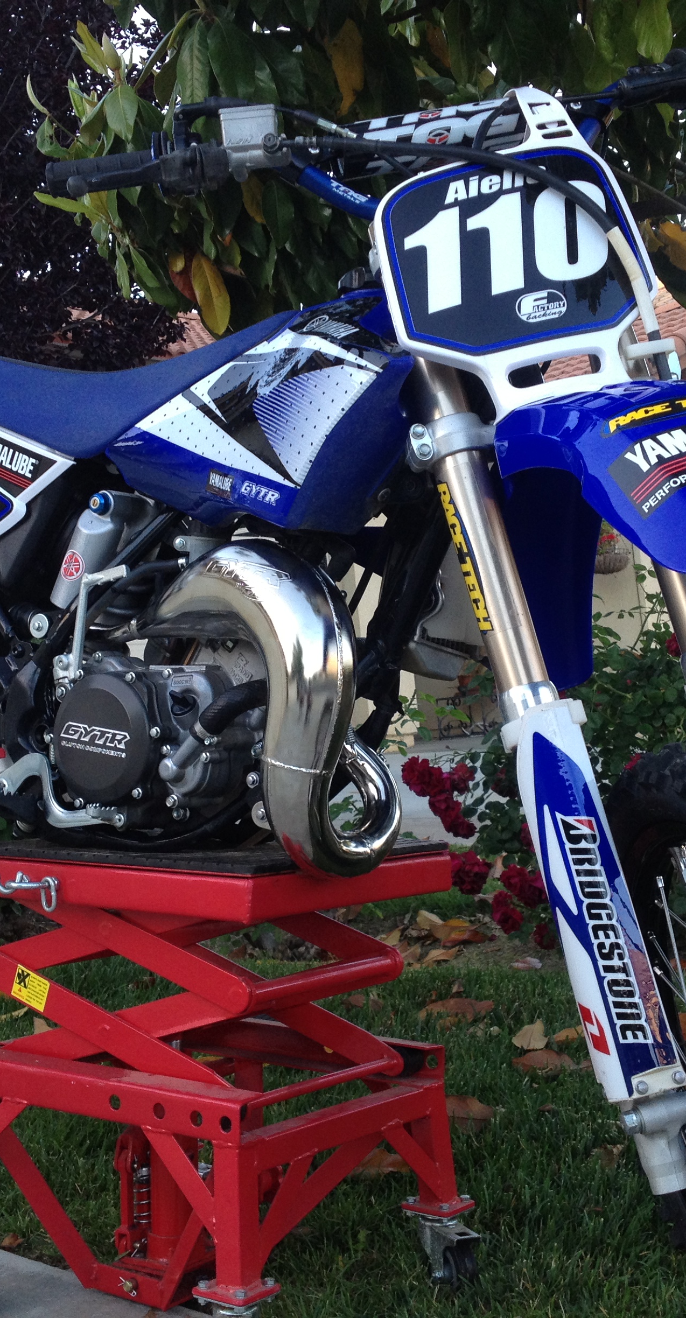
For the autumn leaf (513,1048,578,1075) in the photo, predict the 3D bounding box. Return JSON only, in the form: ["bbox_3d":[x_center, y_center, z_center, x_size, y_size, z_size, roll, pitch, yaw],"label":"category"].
[{"bbox_3d":[0.342,0.680,3.000,0.115,0.035,0.070,-2,-2,0],"label":"autumn leaf"}]

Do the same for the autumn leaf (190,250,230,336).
[{"bbox_3d":[-0.215,-0.592,2.880,0.058,0.145,0.025,-15,-5,-6],"label":"autumn leaf"}]

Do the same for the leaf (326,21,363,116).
[{"bbox_3d":[0.004,-0.931,2.800,0.060,0.150,0.045,-6,-3,0],"label":"leaf"}]

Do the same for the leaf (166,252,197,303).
[{"bbox_3d":[-0.264,-0.624,2.900,0.052,0.090,0.040,-6,-3,0],"label":"leaf"}]

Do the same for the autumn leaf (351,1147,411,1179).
[{"bbox_3d":[0.050,0.666,2.350,0.105,0.038,0.080,-2,-2,0],"label":"autumn leaf"}]

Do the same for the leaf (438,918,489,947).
[{"bbox_3d":[0.309,0.700,4.550,0.135,0.050,0.090,-2,-2,0],"label":"leaf"}]

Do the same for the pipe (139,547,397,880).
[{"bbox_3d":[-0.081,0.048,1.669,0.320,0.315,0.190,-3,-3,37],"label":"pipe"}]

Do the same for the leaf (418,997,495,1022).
[{"bbox_3d":[0.221,0.681,3.450,0.150,0.035,0.085,-2,-2,0],"label":"leaf"}]

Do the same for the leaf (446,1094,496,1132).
[{"bbox_3d":[0.169,0.639,2.500,0.105,0.035,0.065,-2,-2,-6],"label":"leaf"}]

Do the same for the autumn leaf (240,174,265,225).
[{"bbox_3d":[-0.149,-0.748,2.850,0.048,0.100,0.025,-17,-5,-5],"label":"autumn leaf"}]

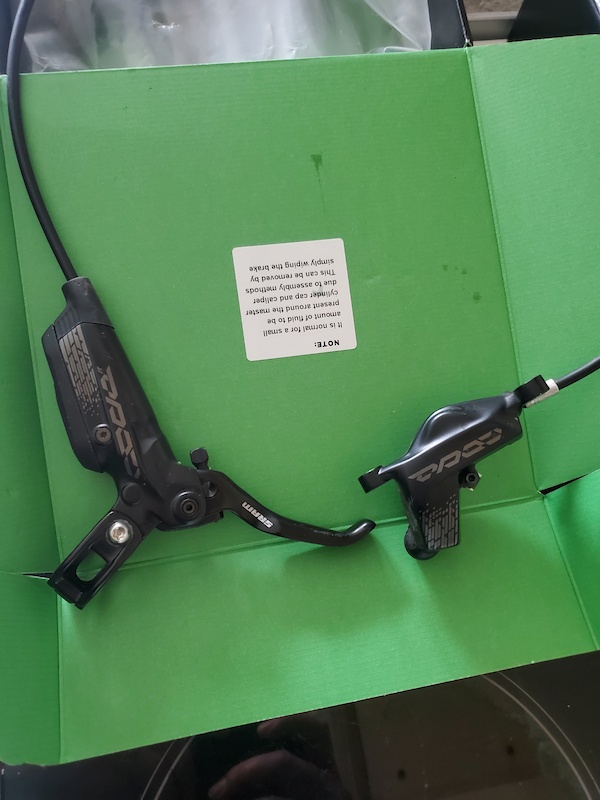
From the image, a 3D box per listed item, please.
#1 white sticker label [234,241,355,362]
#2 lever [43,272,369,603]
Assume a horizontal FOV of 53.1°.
[{"bbox_3d":[-0.002,-0.045,0.269,0.051,0.001,0.051,-7,87,-7],"label":"white sticker label"},{"bbox_3d":[-0.059,0.037,0.238,0.159,0.035,0.104,39,83,-3],"label":"lever"}]

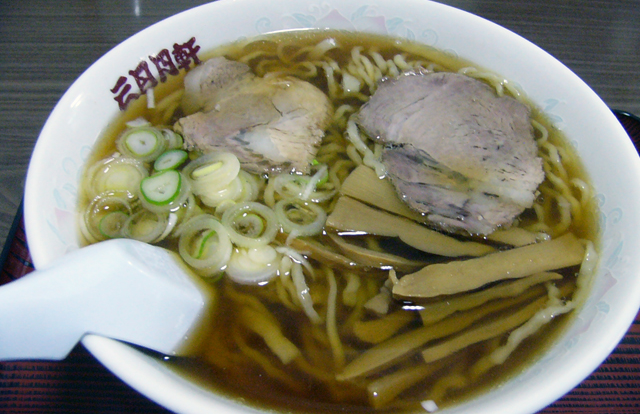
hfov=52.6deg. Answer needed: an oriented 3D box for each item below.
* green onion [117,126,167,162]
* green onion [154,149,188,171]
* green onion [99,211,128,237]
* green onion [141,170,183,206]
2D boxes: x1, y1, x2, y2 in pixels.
[{"bbox_3d":[-0.068,-0.024,0.246,0.018,0.004,0.016,1,50,-1],"label":"green onion"},{"bbox_3d":[-0.055,-0.017,0.238,0.012,0.003,0.009,-20,44,-5],"label":"green onion"},{"bbox_3d":[-0.071,0.006,0.224,0.011,0.003,0.011,1,50,-1],"label":"green onion"},{"bbox_3d":[-0.056,-0.007,0.230,0.014,0.003,0.015,1,50,-1],"label":"green onion"}]

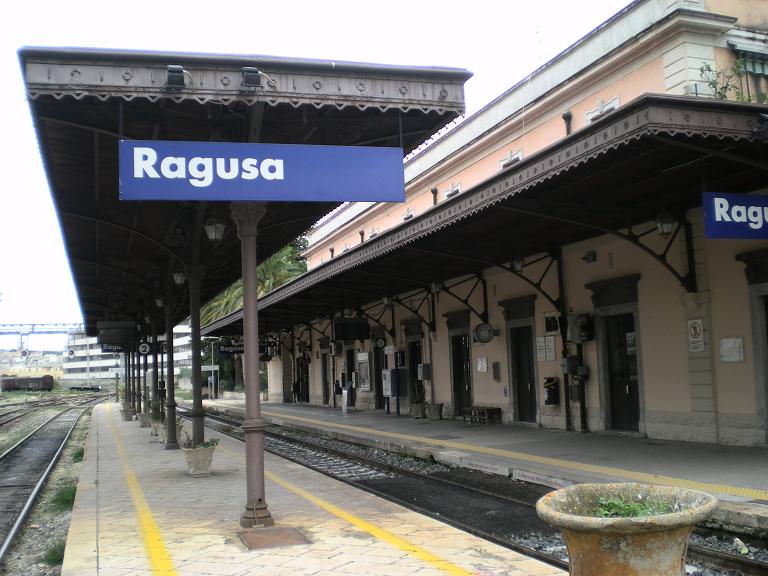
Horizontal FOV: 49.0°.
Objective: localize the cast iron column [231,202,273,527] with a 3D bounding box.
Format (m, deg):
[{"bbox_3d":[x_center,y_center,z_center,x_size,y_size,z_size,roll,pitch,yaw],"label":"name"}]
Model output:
[{"bbox_3d":[-1.549,0.794,9.904,0.400,3.850,0.400,-1,-6,-19],"label":"cast iron column"}]

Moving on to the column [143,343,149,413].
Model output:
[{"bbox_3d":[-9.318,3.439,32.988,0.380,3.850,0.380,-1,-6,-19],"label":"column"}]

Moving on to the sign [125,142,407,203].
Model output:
[{"bbox_3d":[-1.168,-1.186,8.700,2.950,0.590,0.100,-1,-6,-19],"label":"sign"}]

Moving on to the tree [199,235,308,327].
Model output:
[{"bbox_3d":[-11.419,2.525,70.352,8.200,13.200,8.200,-1,-6,-19],"label":"tree"}]

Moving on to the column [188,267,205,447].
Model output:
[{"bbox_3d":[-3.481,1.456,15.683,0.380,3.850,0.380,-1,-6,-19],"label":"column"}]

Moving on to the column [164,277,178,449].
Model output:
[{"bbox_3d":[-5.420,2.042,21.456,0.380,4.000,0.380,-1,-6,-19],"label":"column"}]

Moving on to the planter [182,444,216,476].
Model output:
[{"bbox_3d":[-3.289,3.047,14.927,0.610,0.520,0.610,-1,-6,-19],"label":"planter"}]

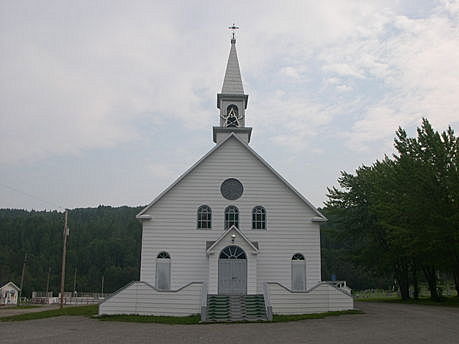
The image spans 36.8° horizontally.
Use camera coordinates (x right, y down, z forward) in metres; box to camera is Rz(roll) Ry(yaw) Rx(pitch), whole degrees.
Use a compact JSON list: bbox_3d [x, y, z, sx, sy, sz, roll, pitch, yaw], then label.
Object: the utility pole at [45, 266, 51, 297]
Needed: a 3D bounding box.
[{"bbox_3d":[-25.789,15.980,98.406,0.250,4.652,0.250,2,-10,-3],"label":"utility pole"}]

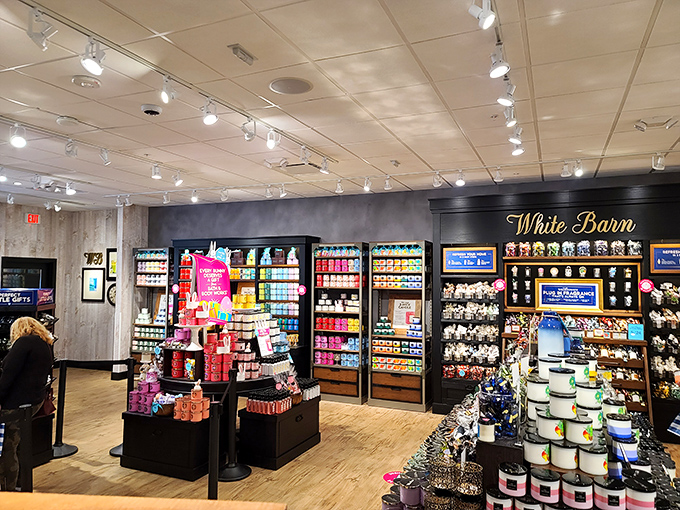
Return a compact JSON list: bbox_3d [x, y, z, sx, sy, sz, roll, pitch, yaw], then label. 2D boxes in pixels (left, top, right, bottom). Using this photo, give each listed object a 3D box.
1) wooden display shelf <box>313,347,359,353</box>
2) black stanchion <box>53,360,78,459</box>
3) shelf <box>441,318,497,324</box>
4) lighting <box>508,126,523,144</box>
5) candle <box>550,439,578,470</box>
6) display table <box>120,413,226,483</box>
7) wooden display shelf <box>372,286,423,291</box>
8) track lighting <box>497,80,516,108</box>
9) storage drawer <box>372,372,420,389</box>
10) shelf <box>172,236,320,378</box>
[{"bbox_3d":[0.030,1.416,7.449,0.750,0.032,0.420,-1,-3,24],"label":"wooden display shelf"},{"bbox_3d":[-2.903,1.564,5.108,0.355,0.965,0.355,-1,-3,24],"label":"black stanchion"},{"bbox_3d":[1.847,0.928,6.938,0.760,0.045,0.360,-1,-3,24],"label":"shelf"},{"bbox_3d":[1.500,-1.012,4.187,0.131,0.157,0.117,0,-2,4],"label":"lighting"},{"bbox_3d":[0.913,0.809,1.996,0.103,0.090,0.103,2,-3,-25],"label":"candle"},{"bbox_3d":[-1.622,1.786,4.806,0.872,0.533,0.460,-1,-3,24],"label":"display table"},{"bbox_3d":[0.916,0.511,7.396,0.768,0.030,0.380,-1,-3,24],"label":"wooden display shelf"},{"bbox_3d":[1.085,-1.047,3.190,0.120,0.165,0.110,0,-3,7],"label":"track lighting"},{"bbox_3d":[0.894,1.802,7.201,0.735,0.175,0.420,-1,-3,24],"label":"storage drawer"},{"bbox_3d":[-1.735,0.969,8.238,2.725,2.490,0.880,-1,-3,24],"label":"shelf"}]

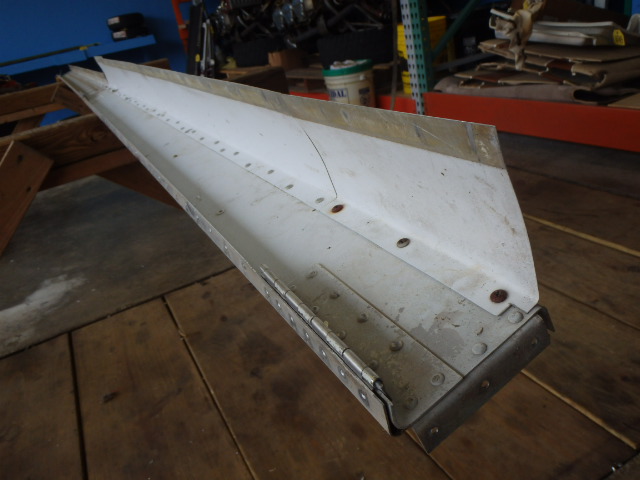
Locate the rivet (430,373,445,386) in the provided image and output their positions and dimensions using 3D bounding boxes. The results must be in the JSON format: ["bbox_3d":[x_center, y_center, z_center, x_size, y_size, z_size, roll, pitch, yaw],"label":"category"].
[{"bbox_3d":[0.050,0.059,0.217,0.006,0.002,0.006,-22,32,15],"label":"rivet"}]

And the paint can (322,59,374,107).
[{"bbox_3d":[0.197,-0.859,3.130,0.302,0.370,0.302,-9,26,4],"label":"paint can"}]

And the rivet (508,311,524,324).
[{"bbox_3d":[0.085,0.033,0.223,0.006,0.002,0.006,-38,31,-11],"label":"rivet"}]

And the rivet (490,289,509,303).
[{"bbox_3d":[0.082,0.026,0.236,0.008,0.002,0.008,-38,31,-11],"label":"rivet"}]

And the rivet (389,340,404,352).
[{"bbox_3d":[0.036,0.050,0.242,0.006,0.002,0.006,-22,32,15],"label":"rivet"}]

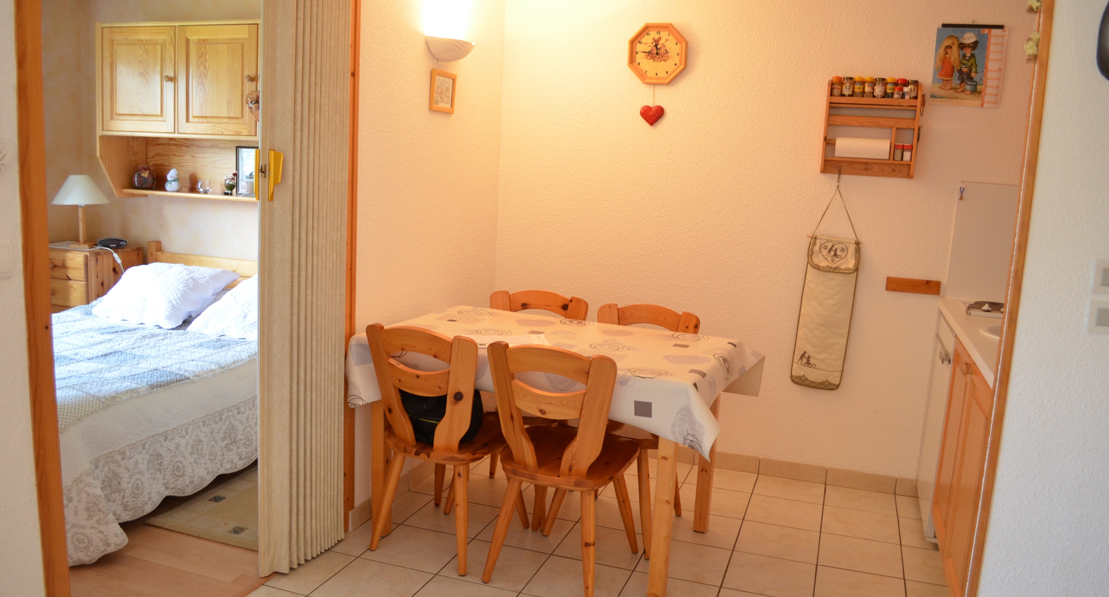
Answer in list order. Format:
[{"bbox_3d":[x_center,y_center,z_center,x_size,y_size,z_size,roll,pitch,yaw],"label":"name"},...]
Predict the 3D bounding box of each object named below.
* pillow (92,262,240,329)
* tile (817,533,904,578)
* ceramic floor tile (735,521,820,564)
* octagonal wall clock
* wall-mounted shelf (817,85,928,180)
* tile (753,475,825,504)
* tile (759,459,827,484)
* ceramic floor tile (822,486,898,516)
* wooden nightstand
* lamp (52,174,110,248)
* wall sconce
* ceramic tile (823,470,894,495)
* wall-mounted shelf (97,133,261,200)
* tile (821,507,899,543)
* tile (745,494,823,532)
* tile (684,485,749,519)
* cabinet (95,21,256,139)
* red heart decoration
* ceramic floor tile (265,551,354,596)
[{"bbox_3d":[-2.108,-0.027,4.477,0.630,0.180,0.560,5,31,19],"label":"pillow"},{"bbox_3d":[1.121,0.944,3.038,0.300,0.010,0.298,5,9,19],"label":"tile"},{"bbox_3d":[0.847,0.926,3.151,0.300,0.010,0.300,5,9,19],"label":"ceramic floor tile"},{"bbox_3d":[0.467,-1.109,3.758,0.272,0.272,0.040,5,9,19],"label":"octagonal wall clock"},{"bbox_3d":[1.314,-0.699,3.445,0.380,0.395,0.100,5,9,19],"label":"wall-mounted shelf"},{"bbox_3d":[1.040,0.849,3.673,0.300,0.010,0.259,5,9,19],"label":"tile"},{"bbox_3d":[1.089,0.795,3.794,0.299,0.079,0.010,5,9,19],"label":"tile"},{"bbox_3d":[1.320,0.875,3.588,0.299,0.010,0.264,5,9,19],"label":"ceramic floor tile"},{"bbox_3d":[-2.683,0.105,4.843,0.377,0.809,0.380,5,9,19],"label":"wooden nightstand"},{"bbox_3d":[-2.723,-0.491,4.760,0.295,0.420,0.295,5,9,19],"label":"lamp"},{"bbox_3d":[-0.401,-1.009,3.407,0.120,0.090,0.310,5,9,19],"label":"wall sconce"},{"bbox_3d":[1.365,0.817,3.699,0.299,0.079,0.010,5,9,19],"label":"ceramic tile"},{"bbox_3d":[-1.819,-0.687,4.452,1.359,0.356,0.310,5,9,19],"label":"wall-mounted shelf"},{"bbox_3d":[1.224,0.909,3.324,0.299,0.010,0.303,5,9,19],"label":"tile"},{"bbox_3d":[0.948,0.889,3.436,0.300,0.010,0.300,5,9,19],"label":"tile"},{"bbox_3d":[0.666,0.865,3.534,0.300,0.010,0.300,5,9,19],"label":"tile"},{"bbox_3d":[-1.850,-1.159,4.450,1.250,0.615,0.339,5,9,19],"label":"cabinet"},{"bbox_3d":[0.445,-0.835,3.790,0.111,0.094,0.025,5,9,19],"label":"red heart decoration"},{"bbox_3d":[-0.800,0.912,2.768,0.170,0.010,0.303,5,9,19],"label":"ceramic floor tile"}]

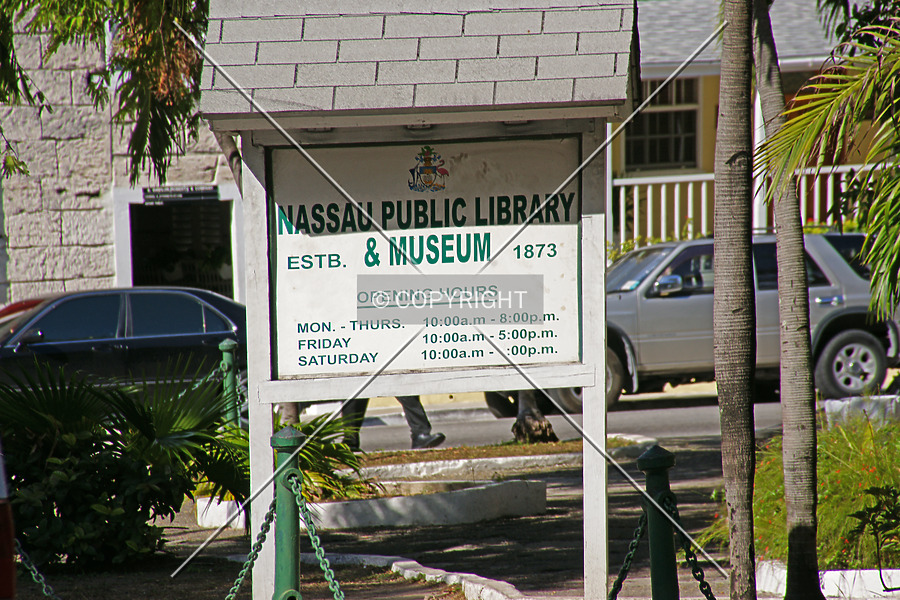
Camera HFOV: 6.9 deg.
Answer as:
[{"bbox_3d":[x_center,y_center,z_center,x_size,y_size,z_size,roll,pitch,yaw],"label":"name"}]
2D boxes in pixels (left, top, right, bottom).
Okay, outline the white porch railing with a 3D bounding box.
[{"bbox_3d":[3.096,-0.868,77.000,3.100,0.920,0.080,-2,2,-14],"label":"white porch railing"}]

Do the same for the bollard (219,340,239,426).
[{"bbox_3d":[-1.516,0.742,52.000,0.132,0.950,0.132,-2,0,0],"label":"bollard"}]

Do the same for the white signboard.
[{"bbox_3d":[-0.090,-0.167,29.100,1.220,0.920,0.050,-1,2,3],"label":"white signboard"}]

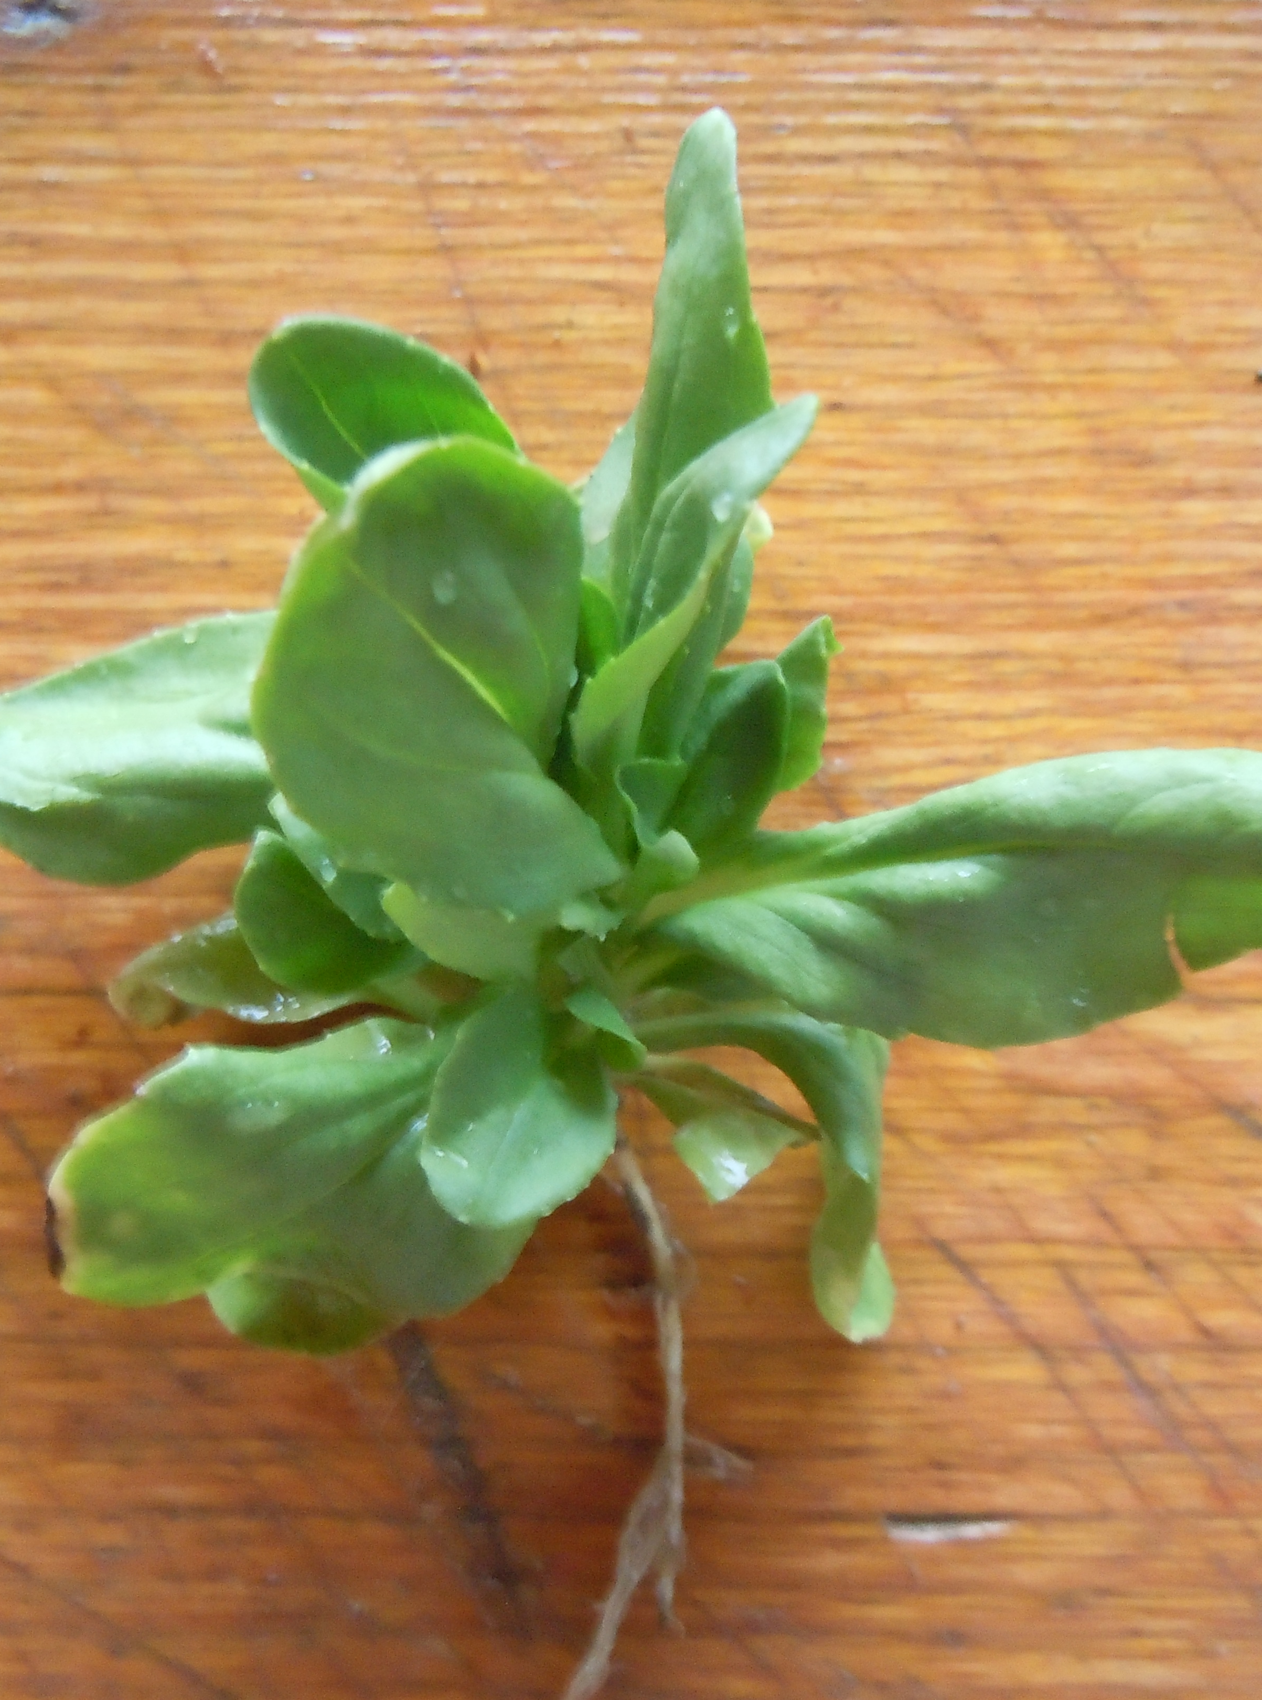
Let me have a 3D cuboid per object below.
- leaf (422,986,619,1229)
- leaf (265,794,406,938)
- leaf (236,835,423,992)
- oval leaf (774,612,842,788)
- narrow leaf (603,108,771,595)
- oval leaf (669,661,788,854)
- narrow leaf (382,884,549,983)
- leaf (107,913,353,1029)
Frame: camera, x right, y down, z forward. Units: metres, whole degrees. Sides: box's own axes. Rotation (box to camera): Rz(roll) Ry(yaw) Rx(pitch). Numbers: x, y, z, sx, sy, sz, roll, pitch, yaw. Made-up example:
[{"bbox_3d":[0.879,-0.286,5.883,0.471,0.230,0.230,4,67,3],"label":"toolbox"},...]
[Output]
[{"bbox_3d":[-0.014,0.034,0.256,0.025,0.010,0.034,13,75,1],"label":"leaf"},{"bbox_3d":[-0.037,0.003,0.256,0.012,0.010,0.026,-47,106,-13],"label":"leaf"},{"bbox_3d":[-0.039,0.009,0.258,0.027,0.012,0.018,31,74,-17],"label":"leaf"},{"bbox_3d":[0.022,-0.019,0.270,0.013,0.008,0.029,25,93,-3],"label":"oval leaf"},{"bbox_3d":[0.009,-0.068,0.272,0.020,0.013,0.072,7,84,9],"label":"narrow leaf"},{"bbox_3d":[0.013,-0.012,0.262,0.015,0.010,0.031,30,102,21],"label":"oval leaf"},{"bbox_3d":[-0.021,0.010,0.252,0.026,0.008,0.015,24,95,-12],"label":"narrow leaf"},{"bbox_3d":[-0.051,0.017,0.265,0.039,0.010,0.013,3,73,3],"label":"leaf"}]

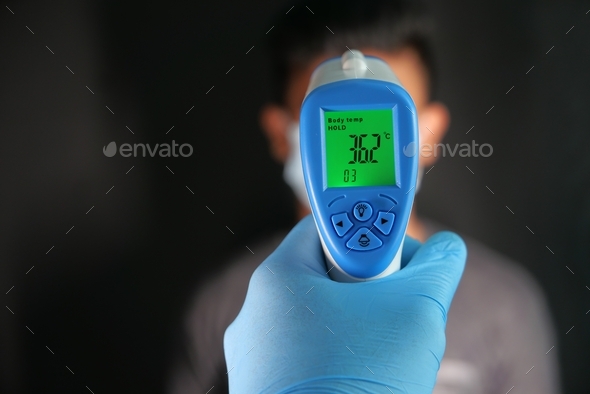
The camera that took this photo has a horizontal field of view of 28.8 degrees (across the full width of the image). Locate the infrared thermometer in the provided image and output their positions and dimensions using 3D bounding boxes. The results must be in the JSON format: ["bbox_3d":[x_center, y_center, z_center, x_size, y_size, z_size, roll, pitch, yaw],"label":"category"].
[{"bbox_3d":[0.028,0.017,0.477,0.044,0.150,0.094,-2,11,3],"label":"infrared thermometer"}]

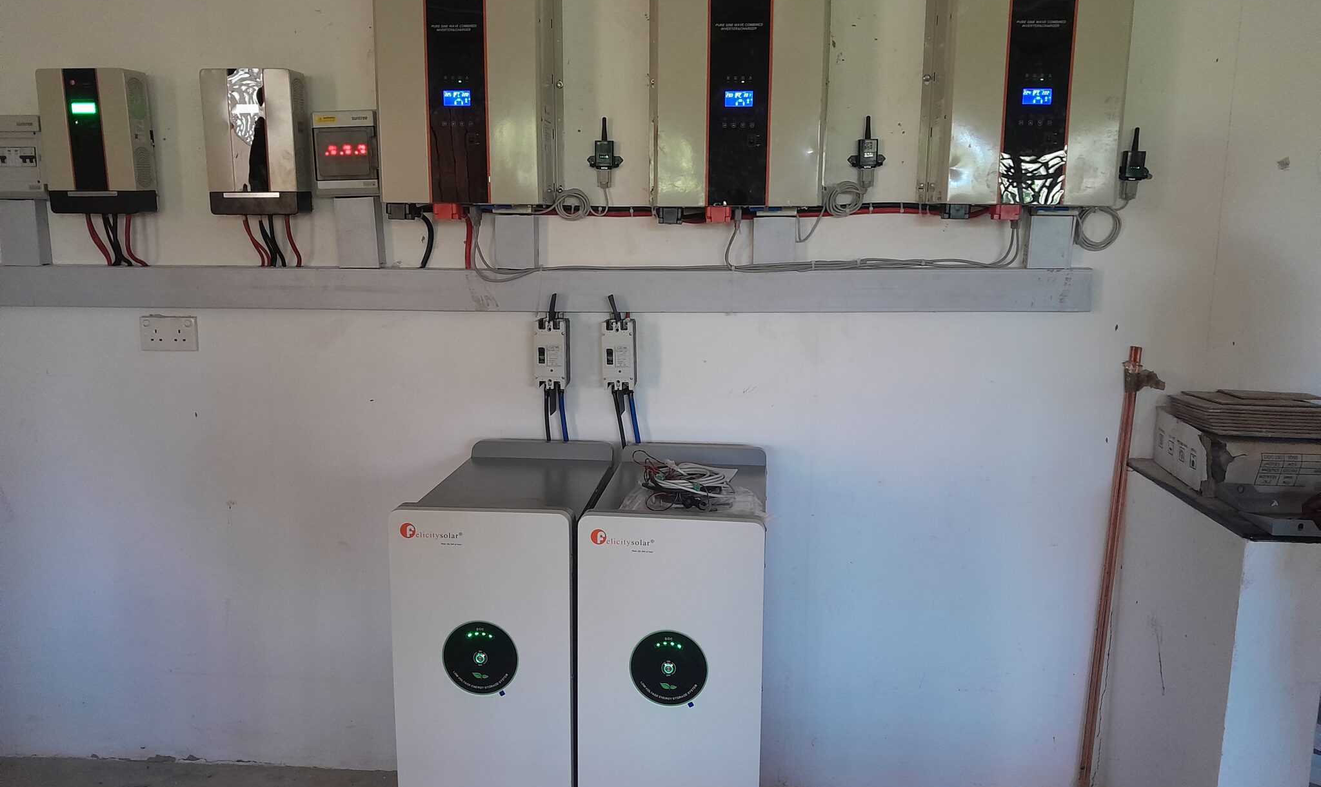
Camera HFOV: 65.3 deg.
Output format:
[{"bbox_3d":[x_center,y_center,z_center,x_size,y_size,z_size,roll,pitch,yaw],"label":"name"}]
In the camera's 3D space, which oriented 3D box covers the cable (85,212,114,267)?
[{"bbox_3d":[-1.385,-0.379,2.542,0.072,0.129,0.040,1,11,4],"label":"cable"}]

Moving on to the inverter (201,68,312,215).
[{"bbox_3d":[-0.962,-0.597,2.463,0.213,0.332,0.093,1,11,4],"label":"inverter"}]

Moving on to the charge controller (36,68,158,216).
[{"bbox_3d":[-1.359,-0.606,2.491,0.213,0.332,0.093,1,11,4],"label":"charge controller"}]

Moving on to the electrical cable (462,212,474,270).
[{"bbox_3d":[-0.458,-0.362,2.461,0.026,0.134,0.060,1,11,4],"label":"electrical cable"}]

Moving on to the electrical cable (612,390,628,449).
[{"bbox_3d":[-0.099,0.064,2.534,0.036,0.145,0.030,1,10,3],"label":"electrical cable"}]

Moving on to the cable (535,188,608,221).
[{"bbox_3d":[-0.210,-0.448,2.444,0.175,0.080,0.050,1,11,4],"label":"cable"}]

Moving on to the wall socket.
[{"bbox_3d":[-1.242,-0.150,2.608,0.147,0.087,0.012,1,11,4],"label":"wall socket"}]

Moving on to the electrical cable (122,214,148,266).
[{"bbox_3d":[-1.283,-0.376,2.520,0.055,0.125,0.035,1,10,3],"label":"electrical cable"}]

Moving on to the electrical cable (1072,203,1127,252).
[{"bbox_3d":[1.018,-0.384,2.393,0.117,0.106,0.035,1,10,3],"label":"electrical cable"}]

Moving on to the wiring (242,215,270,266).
[{"bbox_3d":[-0.982,-0.371,2.502,0.059,0.119,0.040,1,10,3],"label":"wiring"}]

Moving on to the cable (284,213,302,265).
[{"bbox_3d":[-0.890,-0.371,2.496,0.039,0.121,0.035,1,10,3],"label":"cable"}]

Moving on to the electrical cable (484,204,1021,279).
[{"bbox_3d":[0.206,-0.354,2.419,1.287,0.175,0.065,1,11,4],"label":"electrical cable"}]

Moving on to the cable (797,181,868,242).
[{"bbox_3d":[0.402,-0.424,2.401,0.164,0.142,0.055,1,11,4],"label":"cable"}]

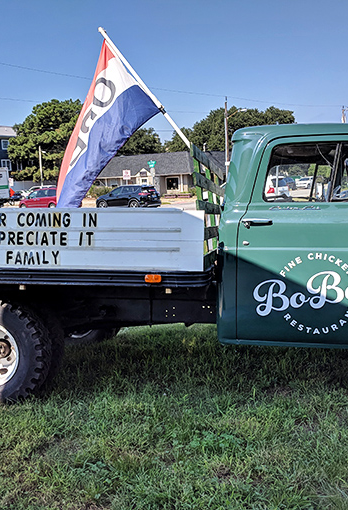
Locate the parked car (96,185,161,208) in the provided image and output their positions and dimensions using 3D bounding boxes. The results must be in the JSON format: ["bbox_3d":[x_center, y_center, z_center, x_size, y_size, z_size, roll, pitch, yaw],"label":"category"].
[{"bbox_3d":[-3.481,-4.347,38.645,4.550,1.690,1.850,1,8,26],"label":"parked car"}]

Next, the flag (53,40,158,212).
[{"bbox_3d":[-0.586,-1.097,4.500,0.900,1.500,0.330,0,8,19],"label":"flag"}]

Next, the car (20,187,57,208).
[{"bbox_3d":[-10.817,-4.821,44.195,5.100,1.750,1.970,2,8,27],"label":"car"}]

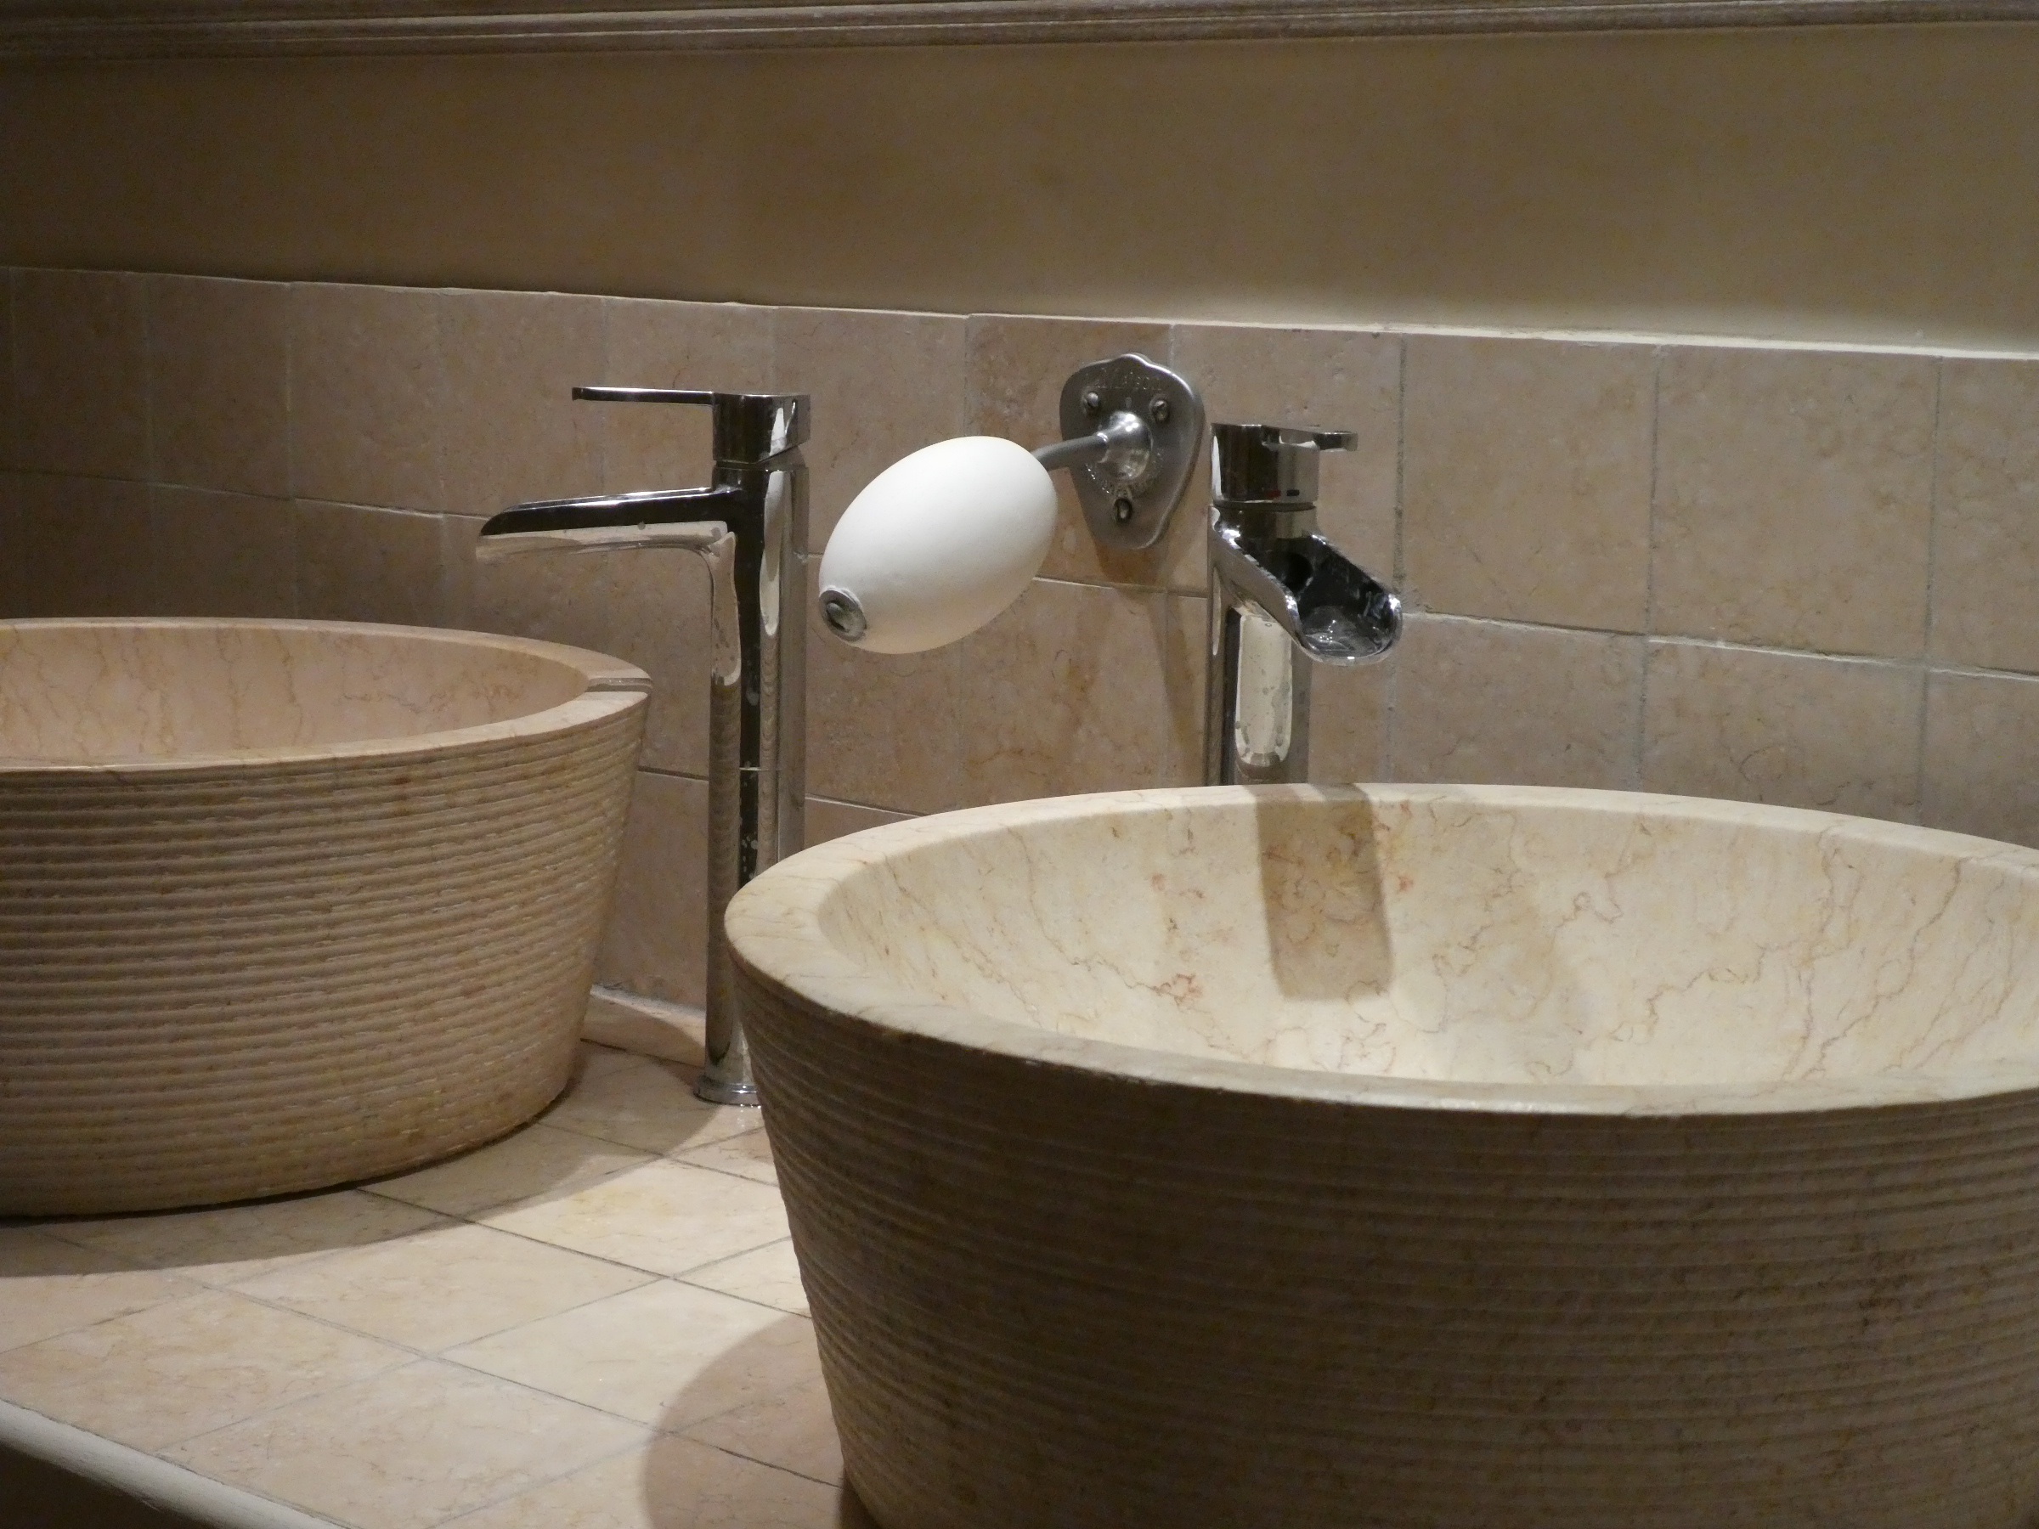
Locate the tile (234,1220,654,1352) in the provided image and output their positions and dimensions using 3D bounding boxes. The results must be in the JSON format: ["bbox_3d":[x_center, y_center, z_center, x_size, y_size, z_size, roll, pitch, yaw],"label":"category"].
[{"bbox_3d":[-0.190,0.176,1.050,0.100,0.010,0.103,8,11,37],"label":"tile"}]

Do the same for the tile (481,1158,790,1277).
[{"bbox_3d":[-0.125,0.165,1.133,0.100,0.010,0.103,8,11,37],"label":"tile"}]

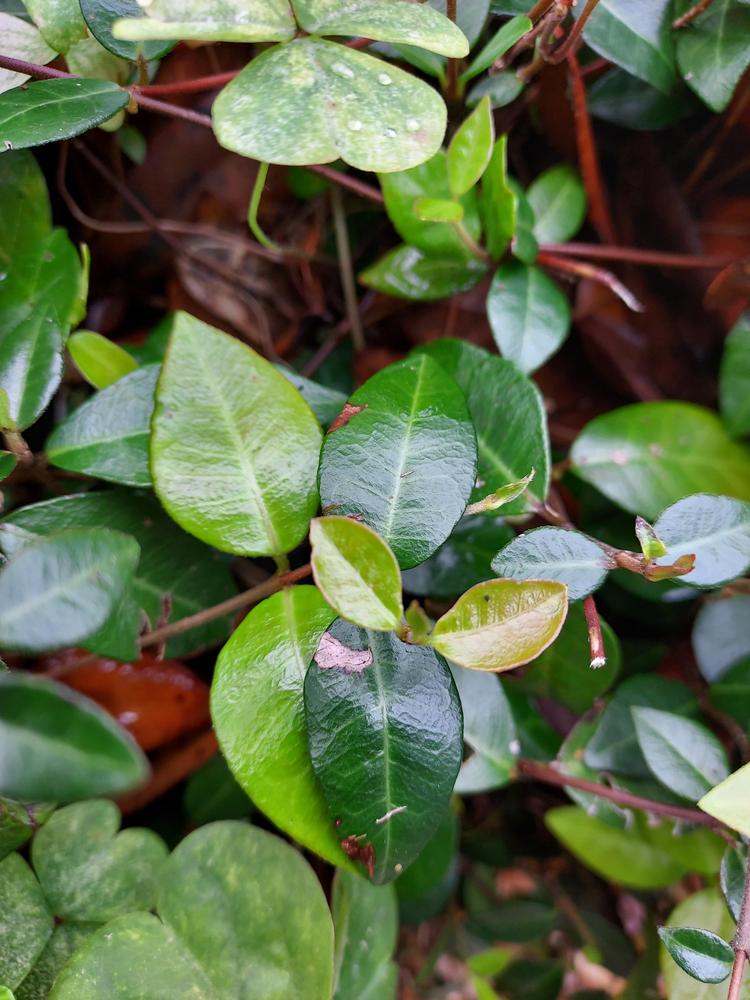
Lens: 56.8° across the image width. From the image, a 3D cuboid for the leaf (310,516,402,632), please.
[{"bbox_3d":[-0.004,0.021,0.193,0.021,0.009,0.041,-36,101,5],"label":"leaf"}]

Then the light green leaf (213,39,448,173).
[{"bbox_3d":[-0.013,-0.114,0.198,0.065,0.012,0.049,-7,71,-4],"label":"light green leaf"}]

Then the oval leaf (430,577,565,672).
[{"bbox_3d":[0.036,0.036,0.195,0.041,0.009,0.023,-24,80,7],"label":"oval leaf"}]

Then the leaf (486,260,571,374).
[{"bbox_3d":[0.052,-0.062,0.236,0.028,0.009,0.038,-1,90,0],"label":"leaf"}]

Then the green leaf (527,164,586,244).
[{"bbox_3d":[0.067,-0.107,0.253,0.023,0.007,0.032,26,86,0],"label":"green leaf"}]

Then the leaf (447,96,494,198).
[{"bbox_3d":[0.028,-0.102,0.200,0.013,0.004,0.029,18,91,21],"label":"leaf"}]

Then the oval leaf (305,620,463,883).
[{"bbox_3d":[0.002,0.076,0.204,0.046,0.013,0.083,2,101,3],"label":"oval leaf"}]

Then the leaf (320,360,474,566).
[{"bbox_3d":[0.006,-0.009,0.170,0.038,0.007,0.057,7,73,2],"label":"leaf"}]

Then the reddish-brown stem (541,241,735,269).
[{"bbox_3d":[0.098,-0.090,0.256,0.077,0.004,0.004,0,60,-9],"label":"reddish-brown stem"}]

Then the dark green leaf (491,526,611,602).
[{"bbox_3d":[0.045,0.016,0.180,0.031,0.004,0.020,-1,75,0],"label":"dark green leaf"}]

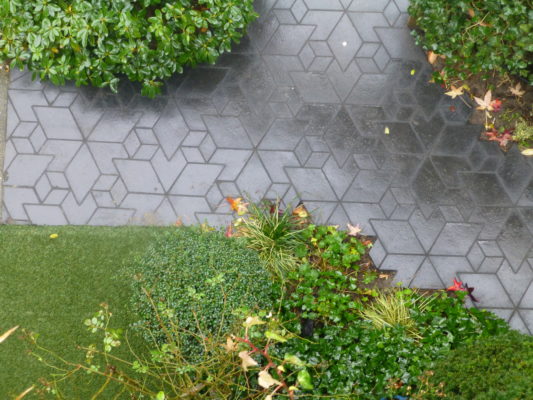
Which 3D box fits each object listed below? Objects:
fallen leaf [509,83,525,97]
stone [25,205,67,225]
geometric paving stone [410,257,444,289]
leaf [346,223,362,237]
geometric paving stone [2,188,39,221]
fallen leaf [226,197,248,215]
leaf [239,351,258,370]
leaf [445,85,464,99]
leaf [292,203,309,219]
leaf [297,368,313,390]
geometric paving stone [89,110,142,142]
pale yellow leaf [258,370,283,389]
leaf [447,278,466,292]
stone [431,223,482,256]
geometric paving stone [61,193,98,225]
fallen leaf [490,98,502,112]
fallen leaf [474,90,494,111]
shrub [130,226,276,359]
[{"bbox_3d":[1.350,-0.593,4.399,0.086,0.020,0.078,12,81,3],"label":"fallen leaf"},{"bbox_3d":[-1.206,0.087,4.503,0.261,0.050,0.112,2,80,2],"label":"stone"},{"bbox_3d":[0.838,0.380,4.279,0.199,0.045,0.175,2,80,1],"label":"geometric paving stone"},{"bbox_3d":[0.463,0.158,4.290,0.076,0.020,0.076,2,80,1],"label":"leaf"},{"bbox_3d":[-1.300,0.029,4.374,0.204,0.045,0.177,2,80,1],"label":"geometric paving stone"},{"bbox_3d":[-0.156,0.032,4.319,0.106,0.025,0.095,2,80,1],"label":"fallen leaf"},{"bbox_3d":[-0.076,0.691,3.485,0.083,0.035,0.089,2,80,2],"label":"leaf"},{"bbox_3d":[1.046,-0.600,4.542,0.106,0.025,0.082,2,80,2],"label":"leaf"},{"bbox_3d":[0.179,0.055,4.310,0.085,0.025,0.079,2,80,1],"label":"leaf"},{"bbox_3d":[0.165,0.763,3.468,0.069,0.035,0.088,2,80,2],"label":"leaf"},{"bbox_3d":[-0.848,-0.403,4.581,0.313,0.050,0.181,2,80,2],"label":"geometric paving stone"},{"bbox_3d":[0.015,0.764,3.471,0.101,0.035,0.081,2,80,2],"label":"pale yellow leaf"},{"bbox_3d":[1.015,0.456,4.357,0.099,0.030,0.074,2,80,2],"label":"leaf"},{"bbox_3d":[1.025,0.217,4.434,0.305,0.050,0.186,2,80,2],"label":"stone"},{"bbox_3d":[-1.027,0.048,4.506,0.210,0.050,0.188,2,80,2],"label":"geometric paving stone"},{"bbox_3d":[1.232,-0.508,4.392,0.075,0.020,0.075,22,81,5],"label":"fallen leaf"},{"bbox_3d":[1.170,-0.535,4.390,0.105,0.025,0.108,12,81,3],"label":"fallen leaf"},{"bbox_3d":[-0.311,0.448,3.984,0.720,0.550,0.639,2,80,1],"label":"shrub"}]

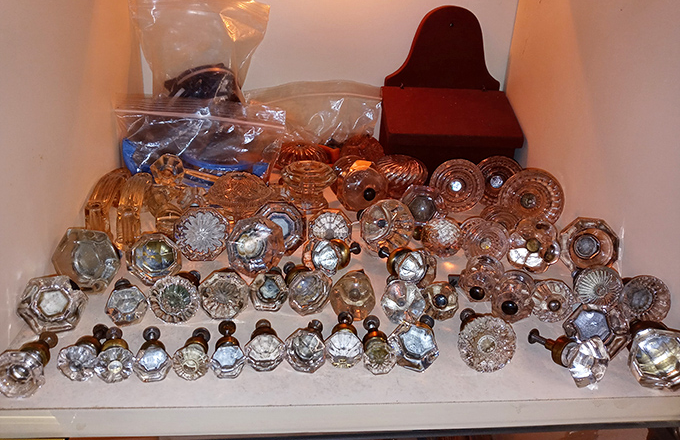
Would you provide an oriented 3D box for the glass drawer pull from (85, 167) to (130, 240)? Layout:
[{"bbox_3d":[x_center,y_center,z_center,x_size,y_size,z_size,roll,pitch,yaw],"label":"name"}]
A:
[{"bbox_3d":[-0.231,-0.017,0.550,0.022,0.046,0.096,1,24,-6],"label":"glass drawer pull"}]

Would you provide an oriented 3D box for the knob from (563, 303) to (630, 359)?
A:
[{"bbox_3d":[0.194,0.083,0.422,0.048,0.048,0.048,6,2,6],"label":"knob"}]

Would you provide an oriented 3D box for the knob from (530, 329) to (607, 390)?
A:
[{"bbox_3d":[0.163,0.095,0.403,0.036,0.036,0.060,-9,14,-29],"label":"knob"}]

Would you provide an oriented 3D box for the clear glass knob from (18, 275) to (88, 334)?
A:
[{"bbox_3d":[-0.208,0.056,0.409,0.046,0.040,0.061,-4,5,-16],"label":"clear glass knob"}]

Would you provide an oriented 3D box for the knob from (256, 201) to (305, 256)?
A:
[{"bbox_3d":[-0.057,0.008,0.530,0.049,0.049,0.039,1,-1,-6],"label":"knob"}]

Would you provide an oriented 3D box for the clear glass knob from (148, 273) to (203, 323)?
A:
[{"bbox_3d":[-0.122,0.054,0.430,0.037,0.037,0.069,2,9,-2],"label":"clear glass knob"}]

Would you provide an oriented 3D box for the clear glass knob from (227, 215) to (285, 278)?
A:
[{"bbox_3d":[-0.071,0.024,0.488,0.054,0.054,0.043,9,-1,12],"label":"clear glass knob"}]

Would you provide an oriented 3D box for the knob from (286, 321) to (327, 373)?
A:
[{"bbox_3d":[-0.020,0.083,0.375,0.027,0.027,0.052,4,11,5],"label":"knob"}]

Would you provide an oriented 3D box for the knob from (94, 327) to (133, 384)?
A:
[{"bbox_3d":[-0.154,0.091,0.376,0.025,0.025,0.050,-5,13,-19],"label":"knob"}]

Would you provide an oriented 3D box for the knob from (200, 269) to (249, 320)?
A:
[{"bbox_3d":[-0.087,0.056,0.423,0.039,0.039,0.031,4,1,1],"label":"knob"}]

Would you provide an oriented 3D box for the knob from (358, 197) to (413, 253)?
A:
[{"bbox_3d":[0.046,0.007,0.543,0.054,0.054,0.043,7,-1,8],"label":"knob"}]

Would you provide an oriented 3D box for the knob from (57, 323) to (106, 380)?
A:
[{"bbox_3d":[-0.173,0.090,0.377,0.025,0.025,0.050,1,12,-6],"label":"knob"}]

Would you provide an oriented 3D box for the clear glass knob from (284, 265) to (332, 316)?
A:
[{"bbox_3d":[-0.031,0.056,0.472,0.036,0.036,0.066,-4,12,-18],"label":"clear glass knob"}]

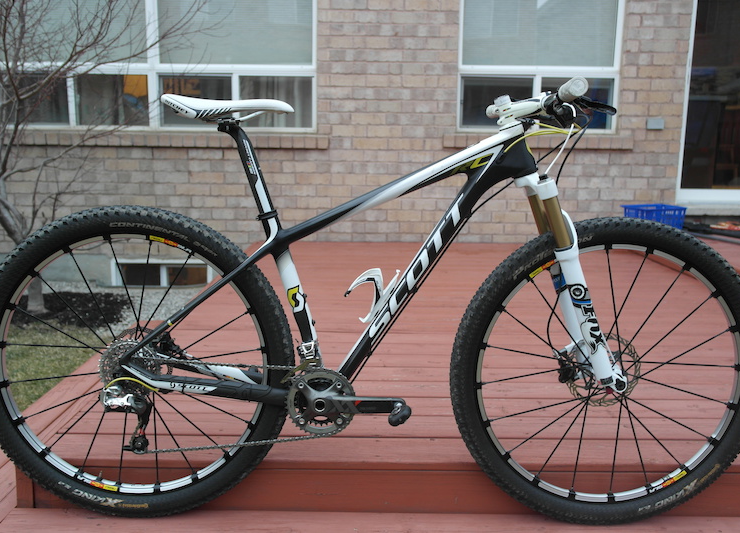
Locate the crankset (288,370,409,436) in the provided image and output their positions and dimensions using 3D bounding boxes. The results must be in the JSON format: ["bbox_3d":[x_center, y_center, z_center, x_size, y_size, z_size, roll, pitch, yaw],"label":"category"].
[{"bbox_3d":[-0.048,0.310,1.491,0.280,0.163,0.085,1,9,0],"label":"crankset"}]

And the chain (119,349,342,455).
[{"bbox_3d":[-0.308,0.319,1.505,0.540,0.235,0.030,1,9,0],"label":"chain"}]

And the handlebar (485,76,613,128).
[{"bbox_3d":[0.392,-0.334,1.447,0.150,0.082,0.710,1,9,0],"label":"handlebar"}]

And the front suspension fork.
[{"bbox_3d":[0.444,0.035,1.506,0.105,0.514,0.170,-19,9,3],"label":"front suspension fork"}]

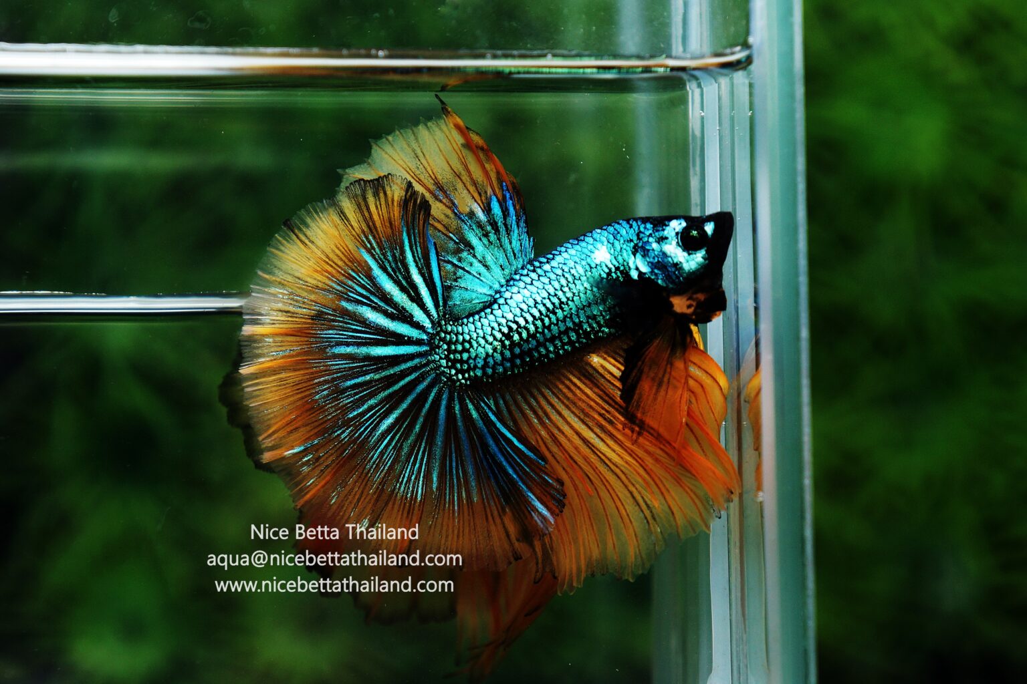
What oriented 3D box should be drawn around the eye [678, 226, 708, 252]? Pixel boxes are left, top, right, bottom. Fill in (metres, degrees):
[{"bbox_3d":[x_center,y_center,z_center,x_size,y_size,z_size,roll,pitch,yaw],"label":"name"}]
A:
[{"bbox_3d":[0.023,-0.013,0.300,0.004,0.003,0.003,0,-6,0],"label":"eye"}]

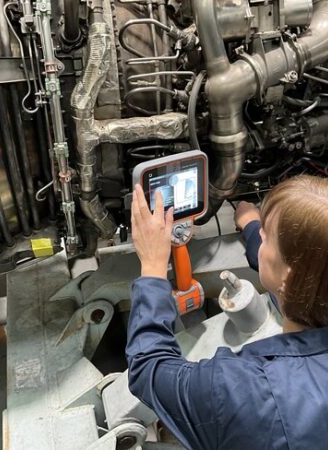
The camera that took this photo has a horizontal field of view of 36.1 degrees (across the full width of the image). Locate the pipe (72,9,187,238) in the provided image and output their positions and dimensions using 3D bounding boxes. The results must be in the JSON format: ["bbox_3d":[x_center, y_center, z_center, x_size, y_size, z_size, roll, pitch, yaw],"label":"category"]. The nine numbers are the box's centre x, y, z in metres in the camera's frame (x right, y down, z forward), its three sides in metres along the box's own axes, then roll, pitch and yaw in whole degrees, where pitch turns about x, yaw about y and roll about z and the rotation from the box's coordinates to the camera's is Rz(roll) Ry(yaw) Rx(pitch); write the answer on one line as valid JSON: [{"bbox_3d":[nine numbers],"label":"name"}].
[{"bbox_3d":[-0.117,-0.288,1.662,0.370,0.740,0.170,-8,33,-13],"label":"pipe"}]

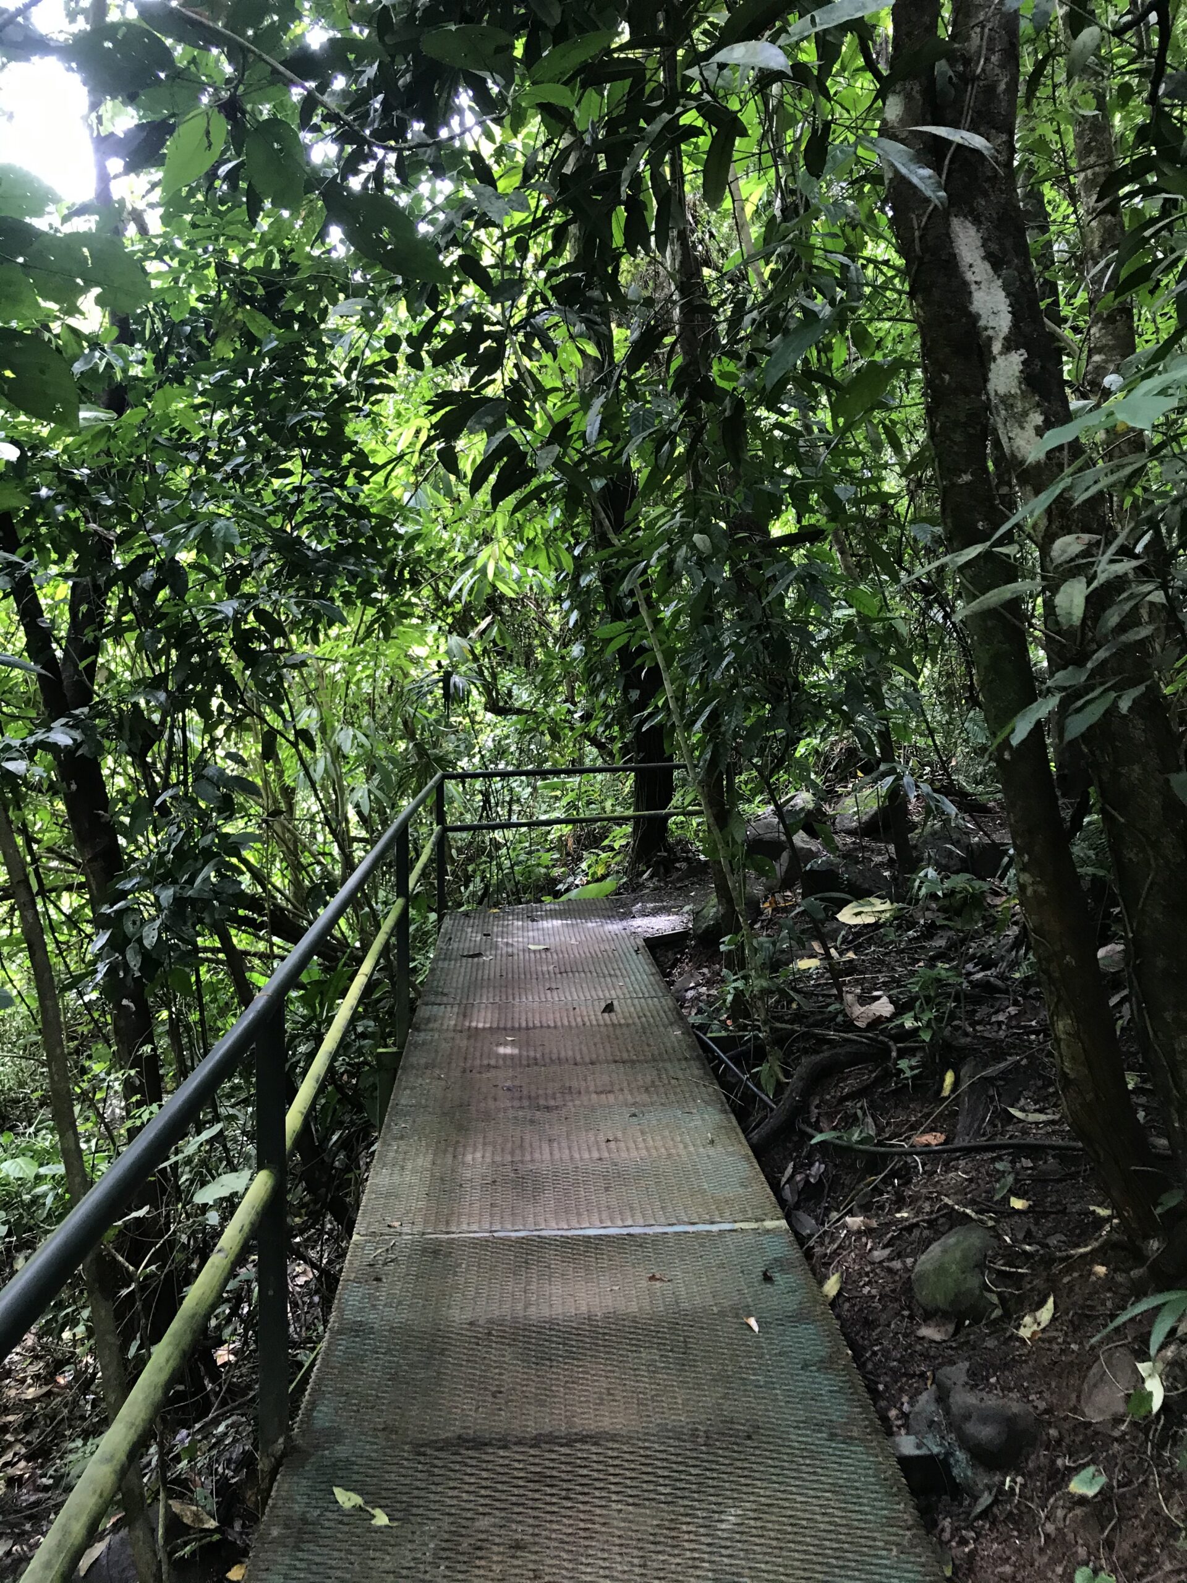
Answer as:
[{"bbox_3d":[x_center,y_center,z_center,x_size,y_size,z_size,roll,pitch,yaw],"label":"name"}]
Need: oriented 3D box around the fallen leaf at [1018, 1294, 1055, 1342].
[{"bbox_3d":[1.096,1.290,3.154,0.068,0.030,0.170,-9,13,40],"label":"fallen leaf"}]

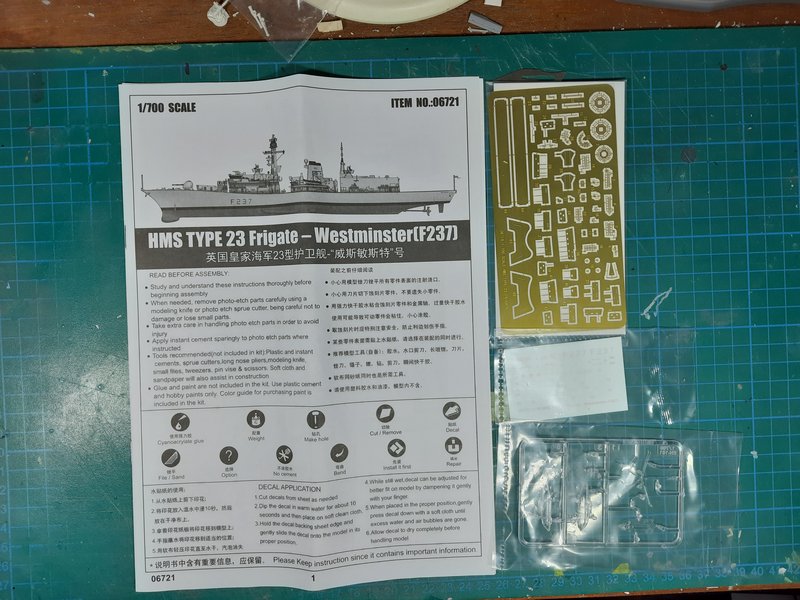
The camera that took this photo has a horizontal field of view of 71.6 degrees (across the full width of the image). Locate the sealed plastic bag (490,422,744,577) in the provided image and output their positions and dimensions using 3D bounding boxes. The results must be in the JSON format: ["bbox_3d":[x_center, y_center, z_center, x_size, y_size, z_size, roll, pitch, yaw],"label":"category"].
[{"bbox_3d":[0.117,0.107,0.296,0.133,0.009,0.077,3,90,-1],"label":"sealed plastic bag"}]

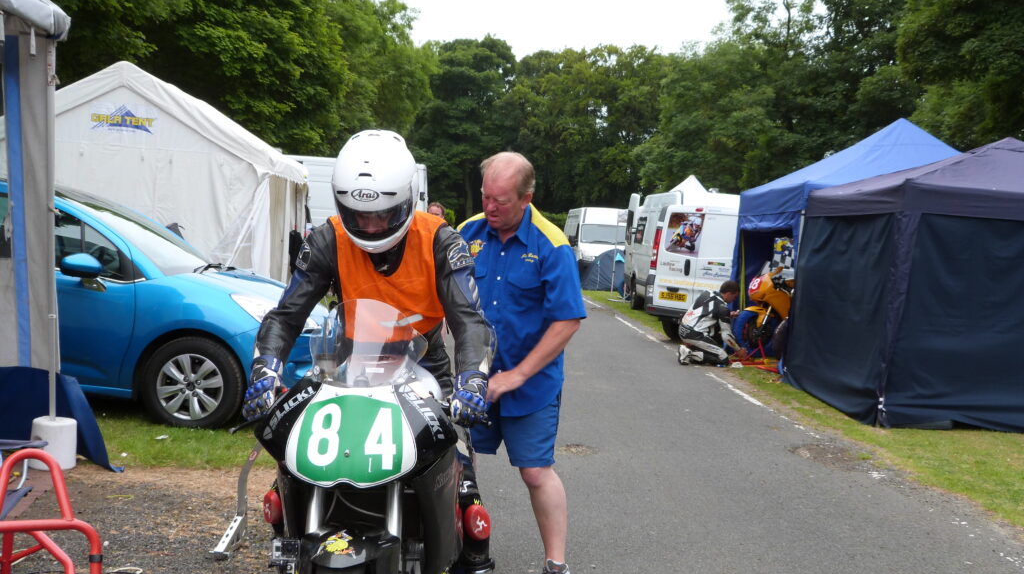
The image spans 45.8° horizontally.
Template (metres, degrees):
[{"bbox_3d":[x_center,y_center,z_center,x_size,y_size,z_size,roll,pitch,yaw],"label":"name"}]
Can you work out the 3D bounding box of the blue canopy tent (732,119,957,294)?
[{"bbox_3d":[4.756,-0.527,15.280,3.000,3.160,3.000,3,2,-3],"label":"blue canopy tent"}]

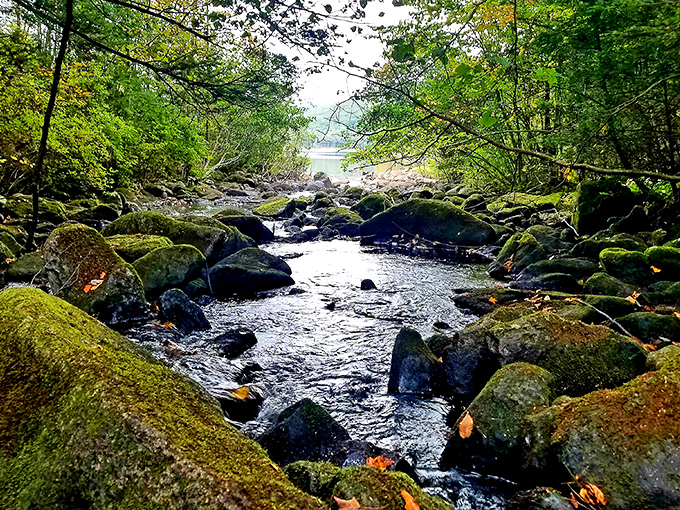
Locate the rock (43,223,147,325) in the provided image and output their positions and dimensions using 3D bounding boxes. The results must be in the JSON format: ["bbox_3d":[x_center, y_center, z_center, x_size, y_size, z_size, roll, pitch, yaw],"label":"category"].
[{"bbox_3d":[-1.840,0.163,3.868,0.697,0.770,0.592,-6,13,-26],"label":"rock"}]

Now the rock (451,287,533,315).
[{"bbox_3d":[1.271,0.379,4.261,0.670,0.163,0.503,0,12,0],"label":"rock"}]

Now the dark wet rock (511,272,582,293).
[{"bbox_3d":[1.947,0.253,4.831,0.673,0.134,0.370,0,12,0],"label":"dark wet rock"}]

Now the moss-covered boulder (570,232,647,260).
[{"bbox_3d":[2.651,-0.073,5.045,0.678,0.266,0.441,6,14,28],"label":"moss-covered boulder"}]

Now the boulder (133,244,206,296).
[{"bbox_3d":[-1.575,0.135,4.733,0.656,0.445,0.492,0,12,0],"label":"boulder"}]

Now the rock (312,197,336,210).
[{"bbox_3d":[-0.235,-0.800,8.009,0.391,0.225,0.352,0,12,-2],"label":"rock"}]

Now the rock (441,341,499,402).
[{"bbox_3d":[0.722,0.629,2.762,0.340,0.292,0.306,0,12,0],"label":"rock"}]

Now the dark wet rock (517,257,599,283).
[{"bbox_3d":[2.058,0.152,4.837,0.728,0.232,0.401,5,13,23],"label":"dark wet rock"}]

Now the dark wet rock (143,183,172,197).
[{"bbox_3d":[-3.934,-1.400,11.080,0.631,0.336,0.505,0,12,0],"label":"dark wet rock"}]

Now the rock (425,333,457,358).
[{"bbox_3d":[0.617,0.567,3.106,0.225,0.173,0.180,3,12,12],"label":"rock"}]

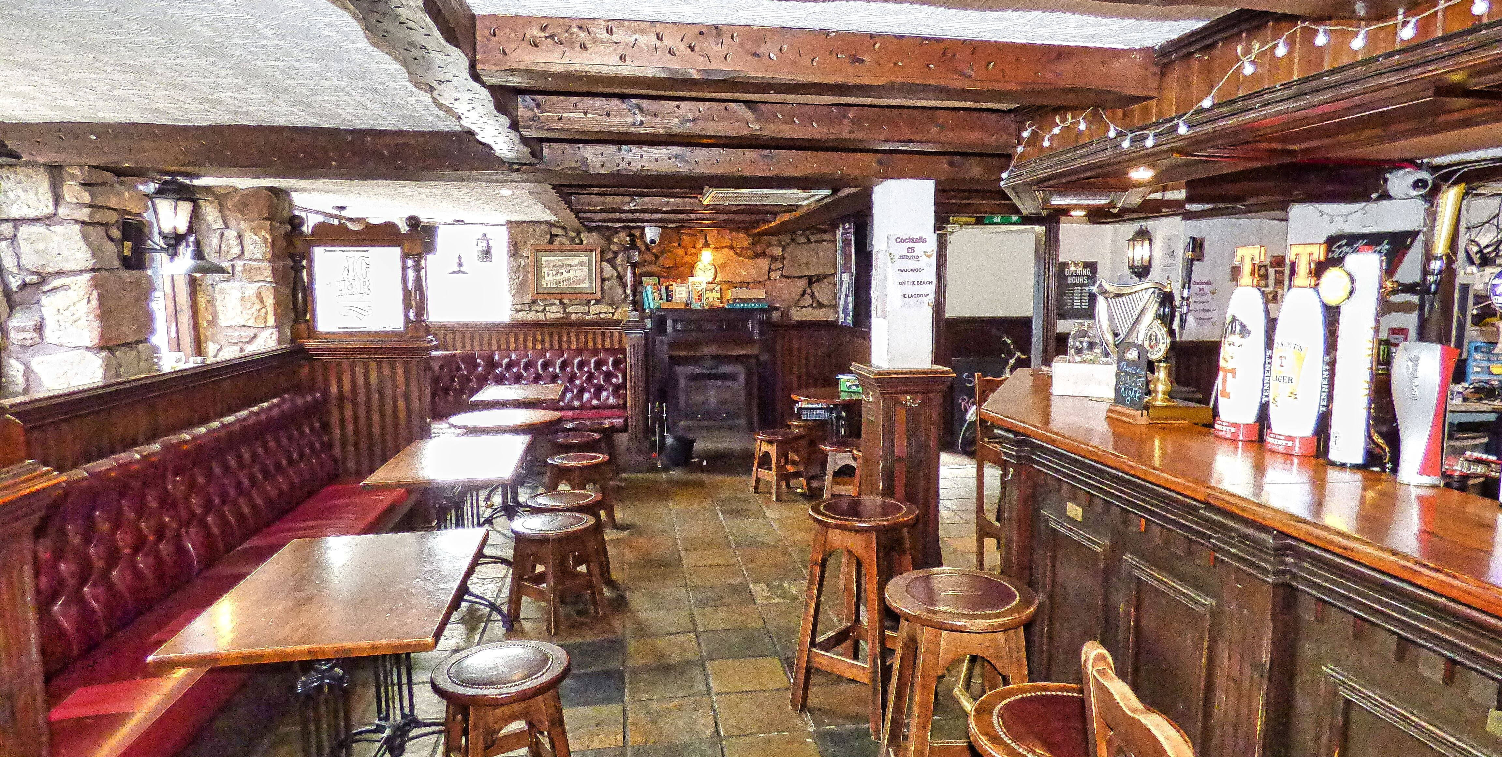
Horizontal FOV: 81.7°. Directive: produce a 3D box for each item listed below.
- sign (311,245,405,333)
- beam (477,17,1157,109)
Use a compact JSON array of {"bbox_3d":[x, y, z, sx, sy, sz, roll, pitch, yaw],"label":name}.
[{"bbox_3d":[-2.097,-0.476,4.646,0.460,0.466,0.040,-1,6,-8],"label":"sign"},{"bbox_3d":[0.236,-0.846,2.381,1.883,0.137,0.182,-2,6,-12],"label":"beam"}]

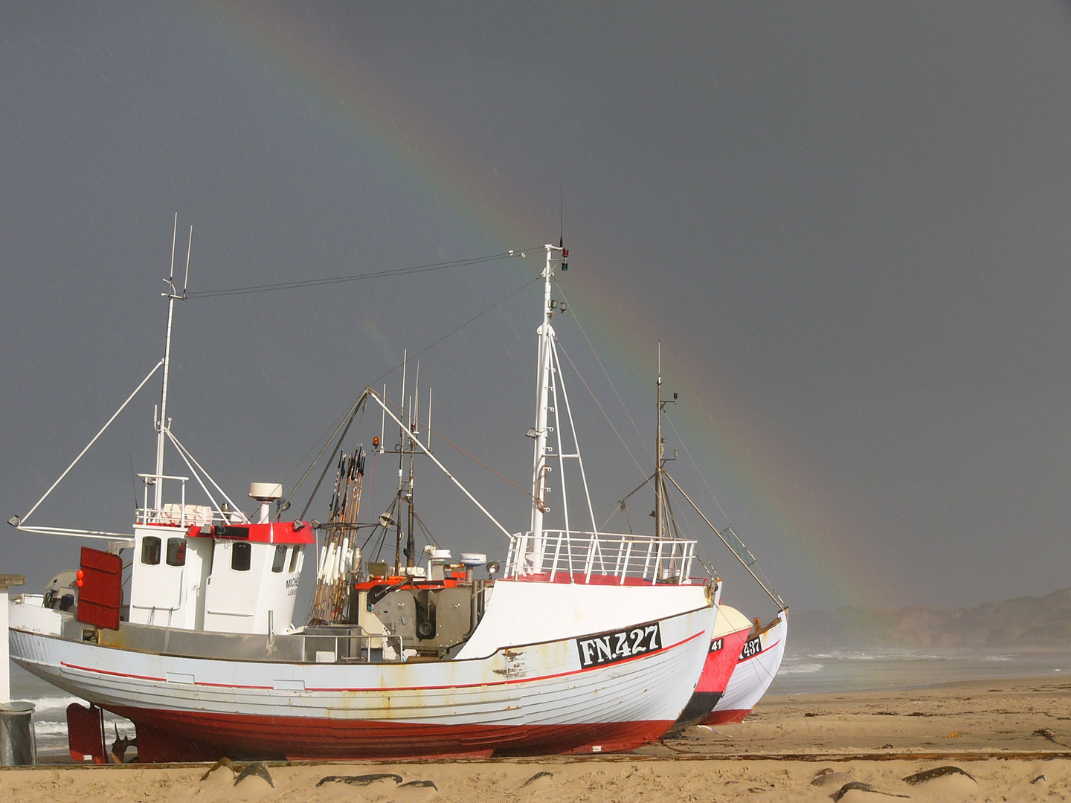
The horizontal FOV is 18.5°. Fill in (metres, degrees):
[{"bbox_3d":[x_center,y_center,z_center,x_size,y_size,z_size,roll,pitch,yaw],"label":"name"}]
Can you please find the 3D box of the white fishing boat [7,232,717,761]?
[{"bbox_3d":[-2.854,1.522,52.300,11.746,8.368,4.000,1,0,13],"label":"white fishing boat"}]

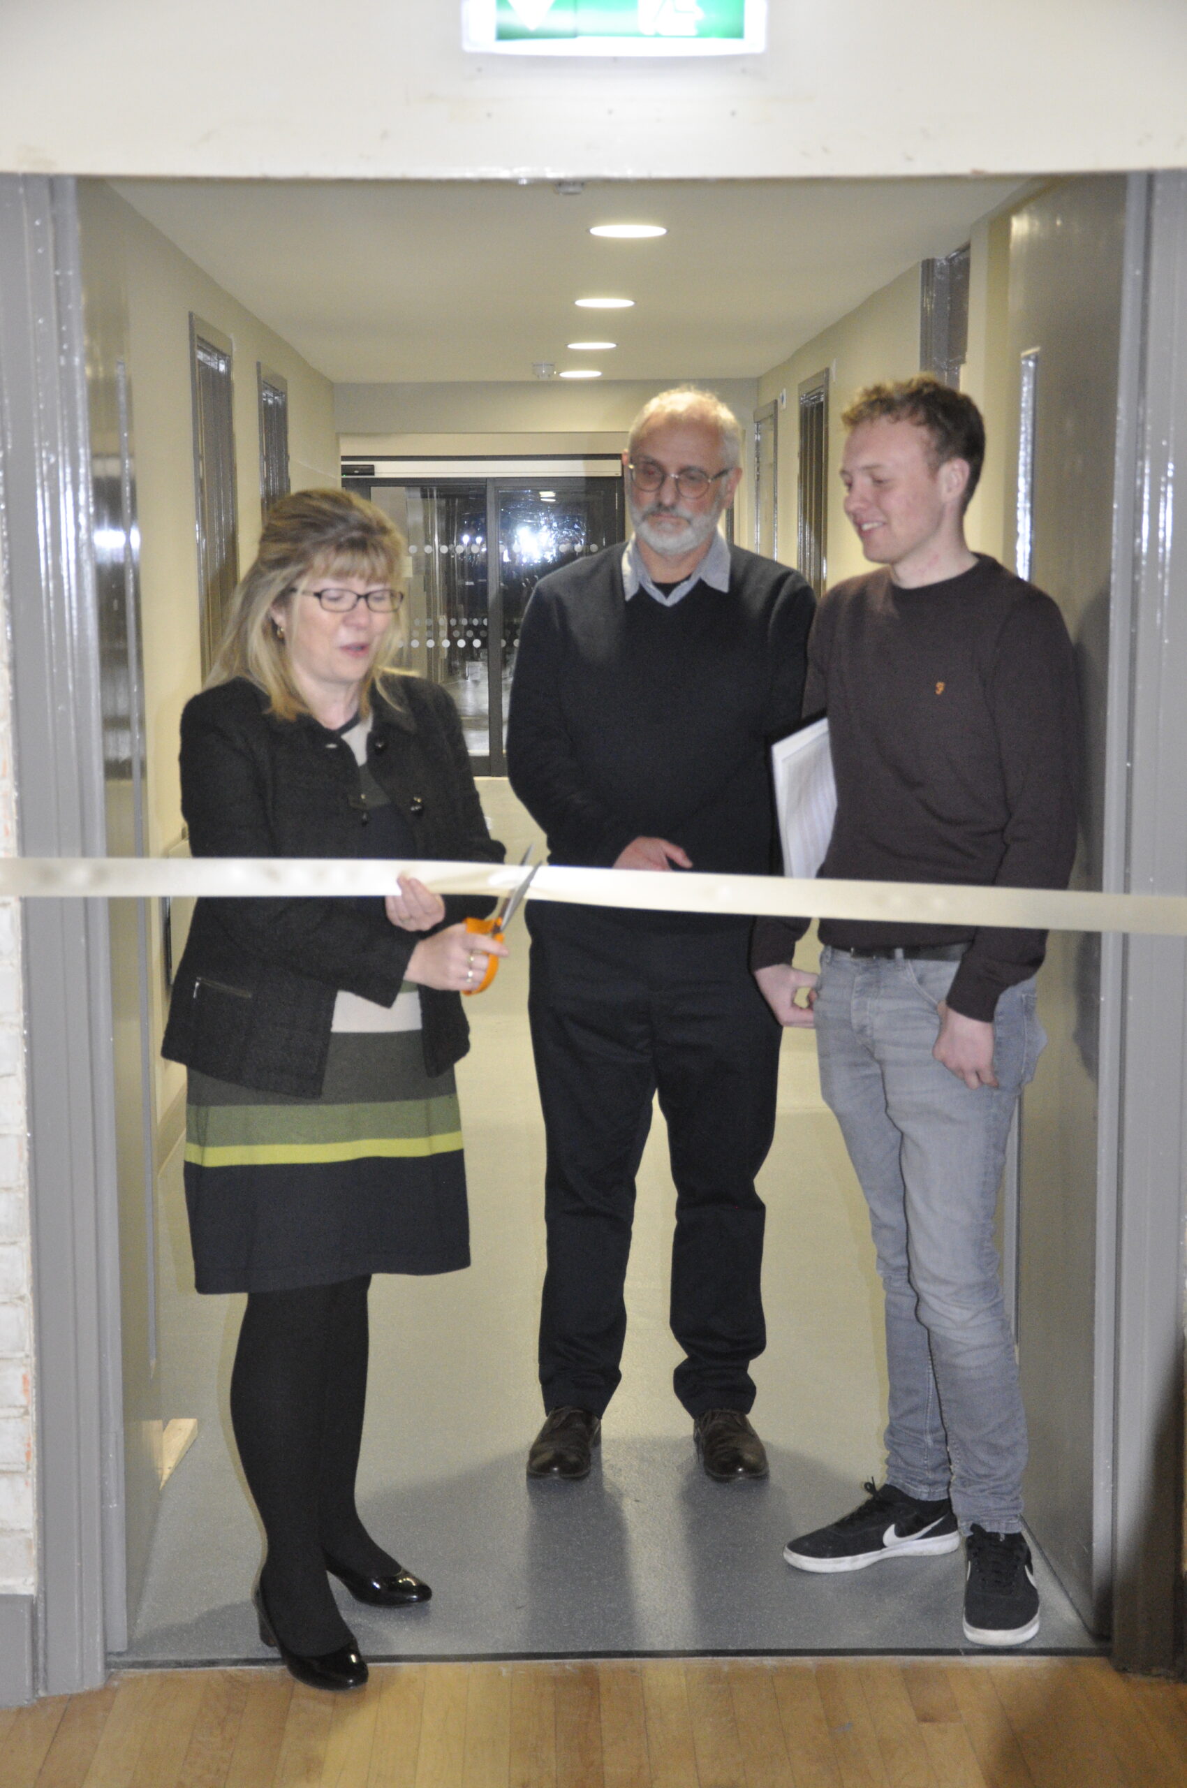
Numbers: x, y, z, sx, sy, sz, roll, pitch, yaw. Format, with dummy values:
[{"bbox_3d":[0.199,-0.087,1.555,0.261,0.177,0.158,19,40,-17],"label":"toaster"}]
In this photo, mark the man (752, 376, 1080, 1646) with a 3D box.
[{"bbox_3d":[0.482,0.151,3.799,0.510,1.800,0.420,6,10,40],"label":"man"}]

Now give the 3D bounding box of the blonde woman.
[{"bbox_3d":[-0.368,0.259,3.638,0.480,1.640,0.450,-6,10,-37],"label":"blonde woman"}]

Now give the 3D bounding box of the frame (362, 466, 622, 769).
[{"bbox_3d":[-0.707,-1.869,17.797,1.840,2.080,0.100,-1,8,-2],"label":"frame"}]

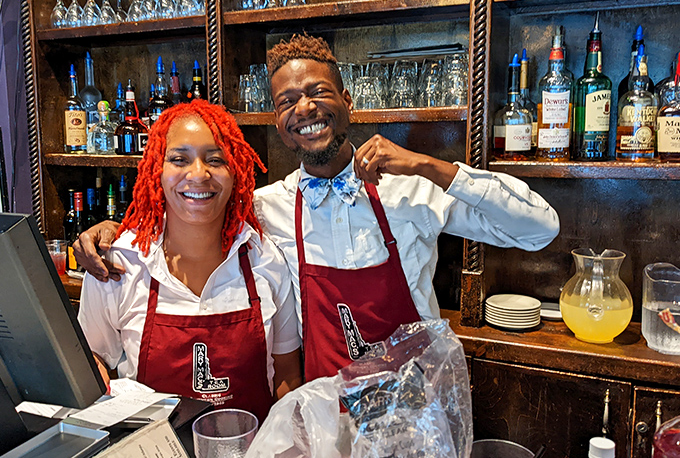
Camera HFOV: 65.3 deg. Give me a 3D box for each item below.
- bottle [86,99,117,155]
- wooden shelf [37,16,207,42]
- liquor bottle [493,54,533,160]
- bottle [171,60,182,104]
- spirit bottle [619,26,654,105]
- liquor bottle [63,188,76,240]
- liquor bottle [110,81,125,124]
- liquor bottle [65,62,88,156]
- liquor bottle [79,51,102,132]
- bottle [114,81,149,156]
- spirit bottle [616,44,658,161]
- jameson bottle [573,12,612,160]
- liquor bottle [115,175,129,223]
[{"bbox_3d":[-0.903,-0.380,2.008,0.085,0.208,0.088,-7,11,-44],"label":"bottle"},{"bbox_3d":[-0.732,-0.710,1.973,0.749,0.037,0.270,4,8,21],"label":"wooden shelf"},{"bbox_3d":[0.496,-0.335,1.491,0.103,0.299,0.103,0,8,-3],"label":"liquor bottle"},{"bbox_3d":[-0.582,-0.426,1.895,0.080,0.337,0.080,1,8,2],"label":"bottle"},{"bbox_3d":[0.785,-0.353,1.406,0.086,0.358,0.086,4,8,24],"label":"spirit bottle"},{"bbox_3d":[-1.032,0.005,2.056,0.068,0.319,0.068,-2,8,-21],"label":"liquor bottle"},{"bbox_3d":[-0.852,-0.425,2.064,0.082,0.282,0.075,-1,8,-15],"label":"liquor bottle"},{"bbox_3d":[-0.983,-0.443,1.963,0.074,0.321,0.074,-3,9,-27],"label":"liquor bottle"},{"bbox_3d":[-0.996,-0.499,2.120,0.082,0.410,0.082,-1,8,-15],"label":"liquor bottle"},{"bbox_3d":[-0.777,-0.409,1.972,0.118,0.278,0.118,1,8,2],"label":"bottle"},{"bbox_3d":[0.734,-0.309,1.306,0.085,0.281,0.082,4,8,25],"label":"spirit bottle"},{"bbox_3d":[0.650,-0.357,1.354,0.086,0.376,0.086,-2,8,-19],"label":"jameson bottle"},{"bbox_3d":[-0.837,-0.019,2.061,0.080,0.380,0.080,1,8,-1],"label":"liquor bottle"}]

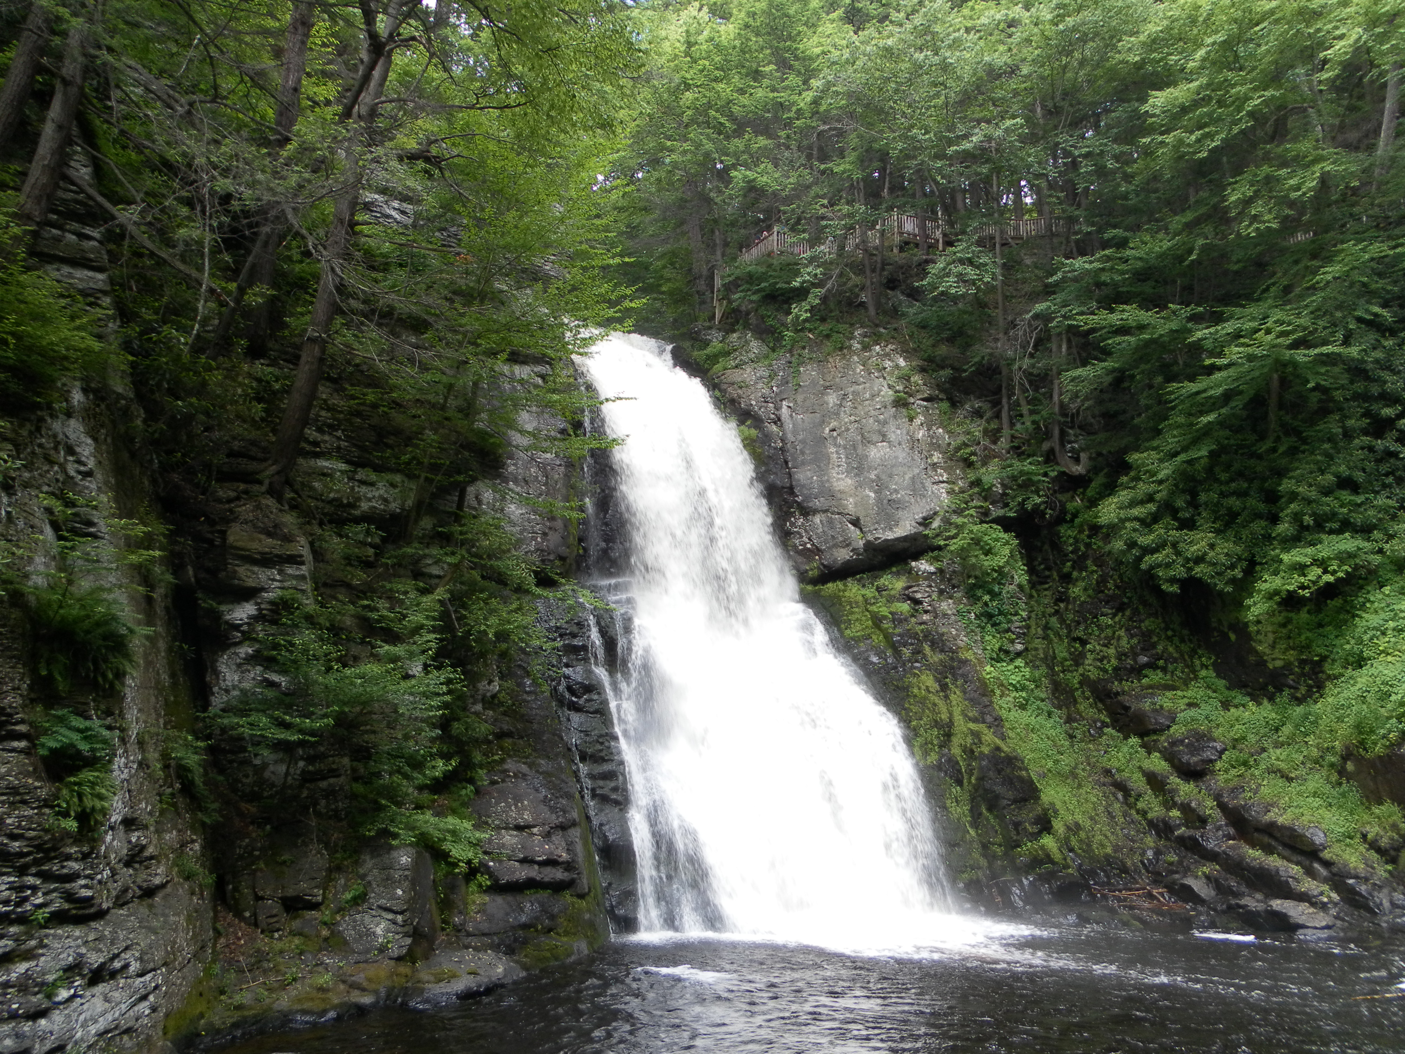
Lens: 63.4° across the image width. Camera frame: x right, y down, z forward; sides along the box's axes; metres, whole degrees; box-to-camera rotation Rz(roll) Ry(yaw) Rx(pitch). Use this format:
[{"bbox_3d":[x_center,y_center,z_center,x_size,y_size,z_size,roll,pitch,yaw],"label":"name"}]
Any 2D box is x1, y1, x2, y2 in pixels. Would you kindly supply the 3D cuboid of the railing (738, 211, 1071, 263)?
[{"bbox_3d":[9.685,-13.896,54.500,15.900,1.800,2.200,0,-14,0],"label":"railing"}]

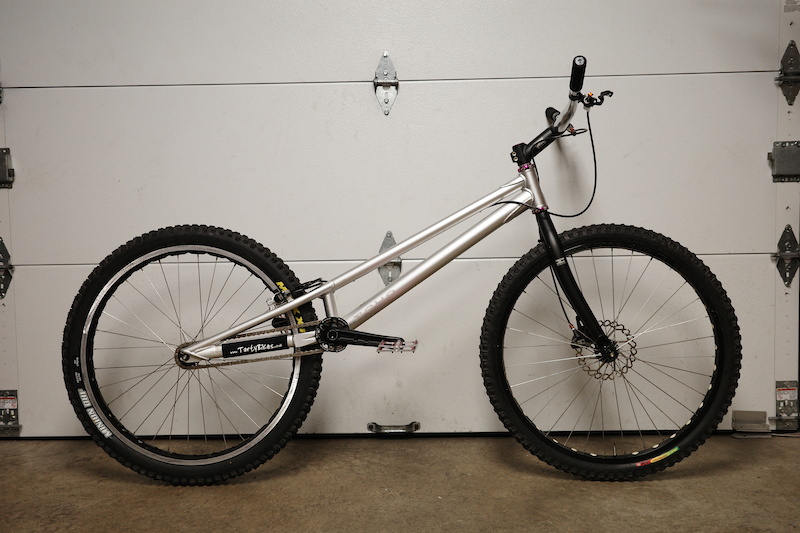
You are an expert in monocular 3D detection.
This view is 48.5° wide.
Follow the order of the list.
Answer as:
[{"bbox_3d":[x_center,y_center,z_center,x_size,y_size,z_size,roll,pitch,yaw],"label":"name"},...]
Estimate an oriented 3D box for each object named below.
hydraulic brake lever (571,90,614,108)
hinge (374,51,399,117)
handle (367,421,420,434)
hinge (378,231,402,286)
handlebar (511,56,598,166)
[{"bbox_3d":[0.434,-0.382,2.023,0.088,0.040,0.140,-1,1,5],"label":"hydraulic brake lever"},{"bbox_3d":[-0.040,-0.539,2.625,0.071,0.187,0.030,-1,4,1],"label":"hinge"},{"bbox_3d":[-0.018,0.489,2.696,0.162,0.029,0.044,-1,4,1],"label":"handle"},{"bbox_3d":[-0.029,-0.011,2.665,0.071,0.187,0.030,-1,4,1],"label":"hinge"},{"bbox_3d":[0.361,-0.355,2.269,0.170,0.210,0.710,-1,1,5],"label":"handlebar"}]

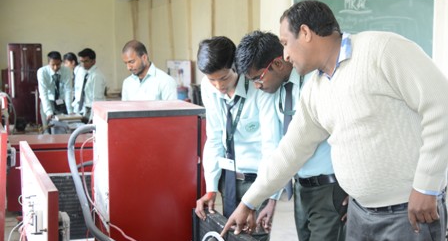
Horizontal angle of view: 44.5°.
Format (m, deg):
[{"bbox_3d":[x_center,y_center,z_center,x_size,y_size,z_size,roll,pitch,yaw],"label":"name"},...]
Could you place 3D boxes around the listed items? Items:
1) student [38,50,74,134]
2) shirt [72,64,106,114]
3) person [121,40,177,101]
[{"bbox_3d":[-1.904,-0.001,6.246,0.470,1.520,0.520,-3,8,-22],"label":"student"},{"bbox_3d":[-1.443,-0.323,5.900,0.430,0.580,0.310,4,8,27],"label":"shirt"},{"bbox_3d":[-0.531,0.226,3.987,0.500,1.620,0.420,4,8,27],"label":"person"}]

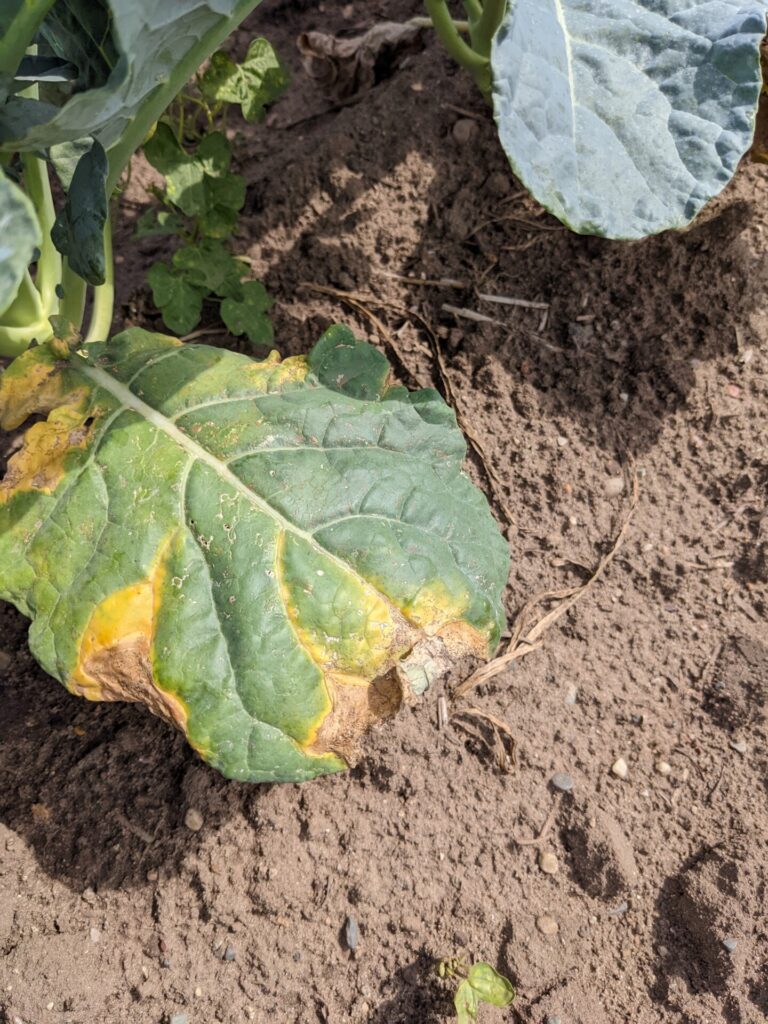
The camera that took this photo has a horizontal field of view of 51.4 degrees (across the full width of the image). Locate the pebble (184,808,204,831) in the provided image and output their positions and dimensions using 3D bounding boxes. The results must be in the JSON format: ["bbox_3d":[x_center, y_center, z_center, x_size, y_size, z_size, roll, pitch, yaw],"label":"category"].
[{"bbox_3d":[-0.104,0.169,0.439,0.010,0.007,0.011,0,55,0],"label":"pebble"}]

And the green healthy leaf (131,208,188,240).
[{"bbox_3d":[-0.198,-0.254,0.703,0.046,0.016,0.026,0,55,0],"label":"green healthy leaf"}]

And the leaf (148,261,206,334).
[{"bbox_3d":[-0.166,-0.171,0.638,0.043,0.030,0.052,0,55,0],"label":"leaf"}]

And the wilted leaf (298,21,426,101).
[{"bbox_3d":[-0.020,-0.413,0.730,0.113,0.042,0.055,-8,65,-4],"label":"wilted leaf"}]

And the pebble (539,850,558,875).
[{"bbox_3d":[0.094,0.201,0.457,0.011,0.009,0.012,0,65,0],"label":"pebble"}]

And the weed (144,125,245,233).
[{"bbox_3d":[-0.168,-0.295,0.707,0.085,0.065,0.072,0,55,0],"label":"weed"}]

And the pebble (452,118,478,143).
[{"bbox_3d":[0.070,-0.330,0.690,0.021,0.016,0.019,0,65,0],"label":"pebble"}]

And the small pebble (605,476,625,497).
[{"bbox_3d":[0.161,-0.018,0.557,0.013,0.011,0.013,0,65,0],"label":"small pebble"}]

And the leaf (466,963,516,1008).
[{"bbox_3d":[0.056,0.248,0.418,0.028,0.009,0.018,29,68,13],"label":"leaf"}]

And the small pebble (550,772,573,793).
[{"bbox_3d":[0.100,0.153,0.451,0.011,0.006,0.009,0,55,0],"label":"small pebble"}]

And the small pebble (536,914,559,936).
[{"bbox_3d":[0.091,0.230,0.444,0.012,0.008,0.011,0,65,0],"label":"small pebble"}]

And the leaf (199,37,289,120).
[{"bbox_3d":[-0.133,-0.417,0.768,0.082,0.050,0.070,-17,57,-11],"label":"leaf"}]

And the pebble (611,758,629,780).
[{"bbox_3d":[0.141,0.153,0.478,0.009,0.009,0.011,0,65,0],"label":"pebble"}]

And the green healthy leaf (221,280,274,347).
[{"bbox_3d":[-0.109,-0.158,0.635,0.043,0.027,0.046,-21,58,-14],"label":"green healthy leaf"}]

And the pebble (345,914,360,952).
[{"bbox_3d":[-0.016,0.215,0.408,0.007,0.006,0.017,-3,55,-2],"label":"pebble"}]

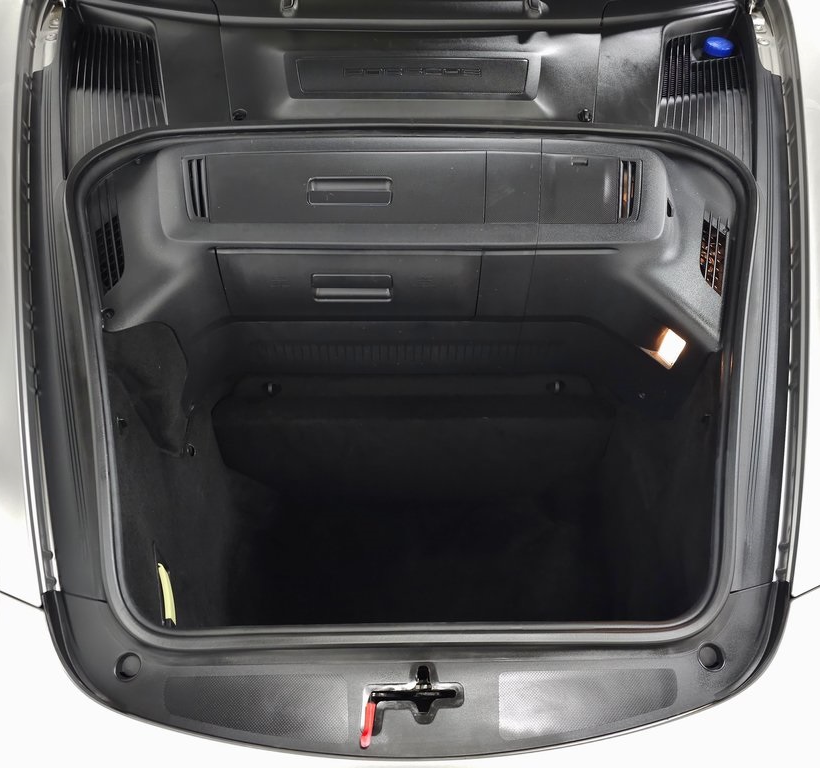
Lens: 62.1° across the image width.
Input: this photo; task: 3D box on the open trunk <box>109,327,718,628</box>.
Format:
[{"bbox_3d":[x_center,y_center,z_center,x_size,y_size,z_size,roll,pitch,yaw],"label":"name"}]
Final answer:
[{"bbox_3d":[0.006,0.181,1.152,0.790,0.450,0.550,-1,61,0],"label":"open trunk"}]

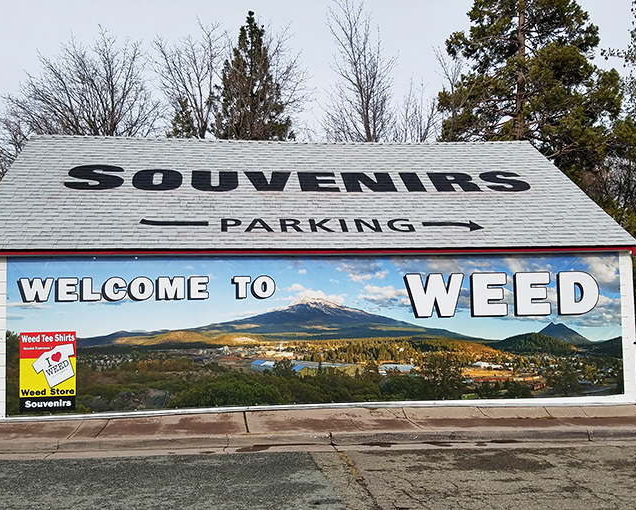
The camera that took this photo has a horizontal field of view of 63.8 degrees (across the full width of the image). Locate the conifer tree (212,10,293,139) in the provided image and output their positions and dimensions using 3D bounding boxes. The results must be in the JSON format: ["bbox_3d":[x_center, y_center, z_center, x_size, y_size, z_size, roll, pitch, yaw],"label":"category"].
[{"bbox_3d":[-2.782,-4.054,21.700,4.200,12.800,4.200,-1,-3,0],"label":"conifer tree"}]

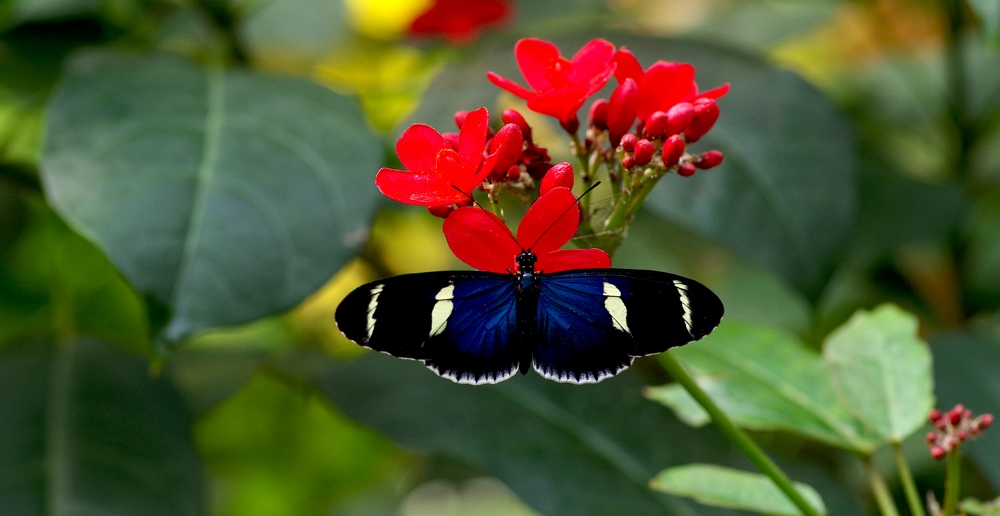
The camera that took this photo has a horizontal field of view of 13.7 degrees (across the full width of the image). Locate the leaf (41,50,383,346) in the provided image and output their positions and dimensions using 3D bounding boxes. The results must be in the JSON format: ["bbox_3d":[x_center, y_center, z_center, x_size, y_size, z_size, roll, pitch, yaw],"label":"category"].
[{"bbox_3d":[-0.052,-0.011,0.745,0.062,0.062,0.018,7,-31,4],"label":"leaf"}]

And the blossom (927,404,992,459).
[{"bbox_3d":[0.077,0.029,0.695,0.011,0.010,0.011,0,10,0],"label":"blossom"}]

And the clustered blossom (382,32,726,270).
[{"bbox_3d":[0.008,-0.017,0.668,0.057,0.042,0.046,1,10,6],"label":"clustered blossom"}]

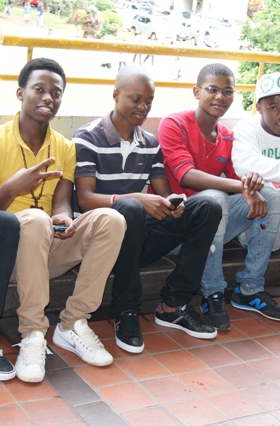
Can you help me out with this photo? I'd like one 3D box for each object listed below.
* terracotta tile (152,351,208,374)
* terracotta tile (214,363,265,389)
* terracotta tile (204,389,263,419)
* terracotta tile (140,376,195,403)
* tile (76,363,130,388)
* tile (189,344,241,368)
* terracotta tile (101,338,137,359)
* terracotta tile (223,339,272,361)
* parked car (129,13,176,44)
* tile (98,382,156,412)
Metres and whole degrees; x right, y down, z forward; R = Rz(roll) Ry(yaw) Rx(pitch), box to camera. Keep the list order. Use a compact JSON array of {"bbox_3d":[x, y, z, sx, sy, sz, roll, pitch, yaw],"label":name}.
[{"bbox_3d":[0.154,0.570,3.035,0.156,0.012,0.156,-3,19,-32],"label":"terracotta tile"},{"bbox_3d":[0.375,0.605,2.955,0.155,0.014,0.155,-3,19,-31],"label":"terracotta tile"},{"bbox_3d":[0.319,0.660,2.739,0.155,0.014,0.155,-3,19,-31],"label":"terracotta tile"},{"bbox_3d":[0.097,0.623,2.794,0.153,0.014,0.156,-3,18,-31],"label":"terracotta tile"},{"bbox_3d":[-0.127,0.583,2.846,0.153,0.014,0.156,-3,18,-31],"label":"tile"},{"bbox_3d":[0.292,0.555,3.087,0.155,0.014,0.155,-3,19,-31],"label":"tile"},{"bbox_3d":[-0.070,0.527,3.070,0.153,0.014,0.156,-3,18,-31],"label":"terracotta tile"},{"bbox_3d":[0.431,0.552,3.183,0.153,0.014,0.156,-3,18,-31],"label":"terracotta tile"},{"bbox_3d":[0.946,-12.460,54.000,1.680,1.480,3.900,-5,19,-34],"label":"parked car"},{"bbox_3d":[-0.043,0.633,2.727,0.156,0.012,0.156,-3,19,-32],"label":"tile"}]

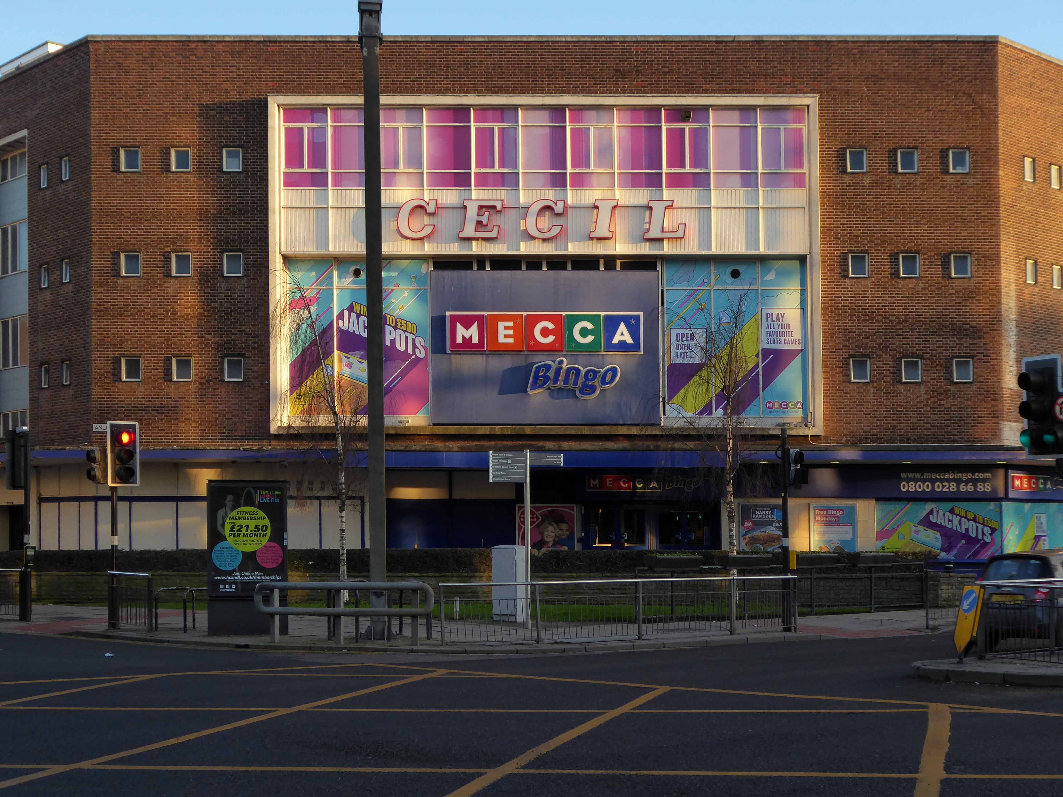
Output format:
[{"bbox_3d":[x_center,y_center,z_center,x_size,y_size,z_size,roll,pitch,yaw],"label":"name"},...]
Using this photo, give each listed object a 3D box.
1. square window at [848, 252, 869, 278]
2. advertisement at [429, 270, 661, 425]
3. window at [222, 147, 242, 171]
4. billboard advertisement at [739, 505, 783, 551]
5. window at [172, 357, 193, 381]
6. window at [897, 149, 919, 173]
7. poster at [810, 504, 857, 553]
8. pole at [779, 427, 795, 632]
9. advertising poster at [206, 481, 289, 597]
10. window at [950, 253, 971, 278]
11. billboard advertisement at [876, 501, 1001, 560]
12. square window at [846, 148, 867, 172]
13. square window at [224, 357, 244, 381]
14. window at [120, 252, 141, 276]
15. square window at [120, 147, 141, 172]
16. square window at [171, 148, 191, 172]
[{"bbox_3d":[8.432,-3.439,41.996,0.525,0.625,0.120,0,-2,0],"label":"square window"},{"bbox_3d":[0.340,-1.305,41.600,5.922,3.948,0.200,-1,-3,0],"label":"advertisement"},{"bbox_3d":[-7.707,-6.147,41.900,0.513,0.641,0.140,-1,-3,0],"label":"window"},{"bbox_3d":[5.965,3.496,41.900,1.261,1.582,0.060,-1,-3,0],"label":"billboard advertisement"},{"bbox_3d":[-9.013,-0.761,42.008,0.525,0.625,0.120,0,-2,0],"label":"window"},{"bbox_3d":[9.696,-6.125,41.900,0.556,0.641,0.140,-1,-3,0],"label":"window"},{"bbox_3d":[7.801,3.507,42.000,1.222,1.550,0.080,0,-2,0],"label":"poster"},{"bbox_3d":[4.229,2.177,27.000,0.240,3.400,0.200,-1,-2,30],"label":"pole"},{"bbox_3d":[-4.659,2.302,26.700,1.340,1.920,0.160,0,-2,0],"label":"advertising poster"},{"bbox_3d":[11.077,-3.428,41.988,0.525,0.625,0.120,0,-2,0],"label":"window"},{"bbox_3d":[10.455,3.399,41.900,3.228,1.518,0.050,-1,-3,0],"label":"billboard advertisement"},{"bbox_3d":[8.387,-6.135,42.037,0.525,0.625,0.120,0,-2,0],"label":"square window"},{"bbox_3d":[-7.673,-0.761,42.004,0.525,0.625,0.120,0,-2,0],"label":"square window"},{"bbox_3d":[-10.326,-3.453,41.900,0.534,0.641,0.140,-1,-3,0],"label":"window"},{"bbox_3d":[-10.326,-6.147,41.900,0.534,0.641,0.140,-1,-3,0],"label":"square window"},{"bbox_3d":[-9.087,-6.201,42.200,0.540,0.630,0.130,0,-2,0],"label":"square window"}]

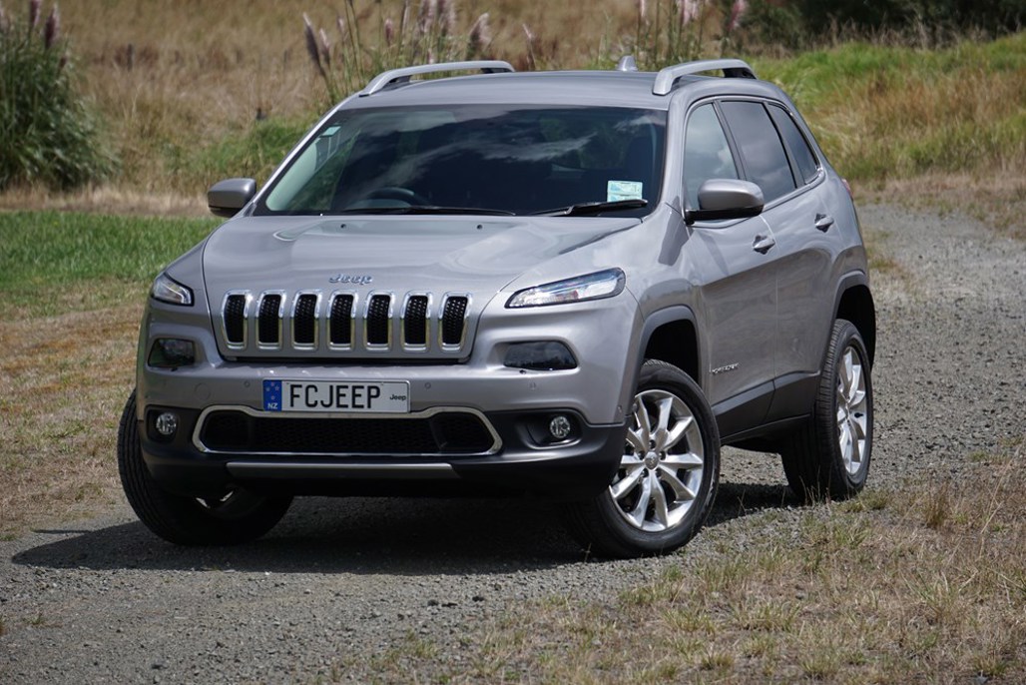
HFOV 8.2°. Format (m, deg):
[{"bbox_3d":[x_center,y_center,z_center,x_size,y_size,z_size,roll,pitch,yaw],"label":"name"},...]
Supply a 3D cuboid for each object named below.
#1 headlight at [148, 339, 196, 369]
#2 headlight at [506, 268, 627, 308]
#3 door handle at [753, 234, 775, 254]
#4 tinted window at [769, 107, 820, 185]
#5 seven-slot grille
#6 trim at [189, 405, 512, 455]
[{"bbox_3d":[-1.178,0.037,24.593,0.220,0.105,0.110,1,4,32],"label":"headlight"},{"bbox_3d":[0.177,-0.180,24.187,0.300,0.130,0.430,1,3,17],"label":"headlight"},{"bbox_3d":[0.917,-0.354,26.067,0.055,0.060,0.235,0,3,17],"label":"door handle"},{"bbox_3d":[1.082,-0.756,27.217,0.050,0.335,0.420,-23,-4,17],"label":"tinted window"},{"bbox_3d":[-0.571,-0.070,24.156,0.890,0.220,0.120,1,3,17],"label":"seven-slot grille"},{"bbox_3d":[-0.579,0.301,24.142,1.110,0.180,0.130,1,3,17],"label":"trim"}]

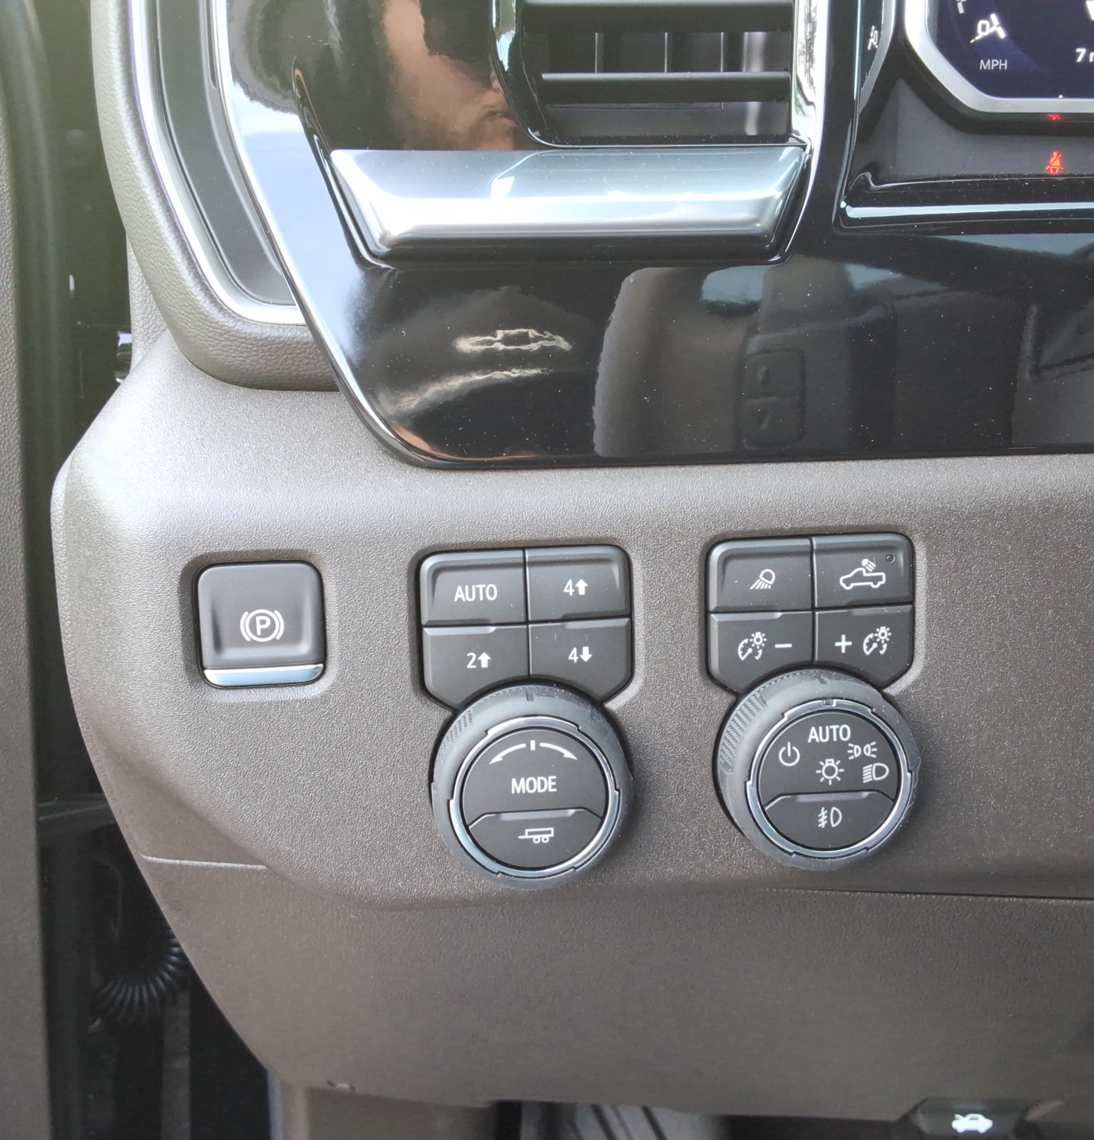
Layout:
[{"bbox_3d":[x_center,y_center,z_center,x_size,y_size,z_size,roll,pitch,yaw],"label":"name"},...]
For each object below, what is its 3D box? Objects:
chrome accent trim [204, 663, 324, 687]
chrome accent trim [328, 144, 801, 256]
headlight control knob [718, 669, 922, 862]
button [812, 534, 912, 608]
[{"bbox_3d":[-0.066,0.025,0.287,0.028,0.004,0.005,-2,2,-4],"label":"chrome accent trim"},{"bbox_3d":[0.005,-0.089,0.294,0.112,0.022,0.018,-2,2,-4],"label":"chrome accent trim"},{"bbox_3d":[0.064,0.047,0.287,0.044,0.044,0.019,-2,2,-4],"label":"headlight control knob"},{"bbox_3d":[0.076,0.000,0.297,0.023,0.017,0.007,-2,2,-4],"label":"button"}]

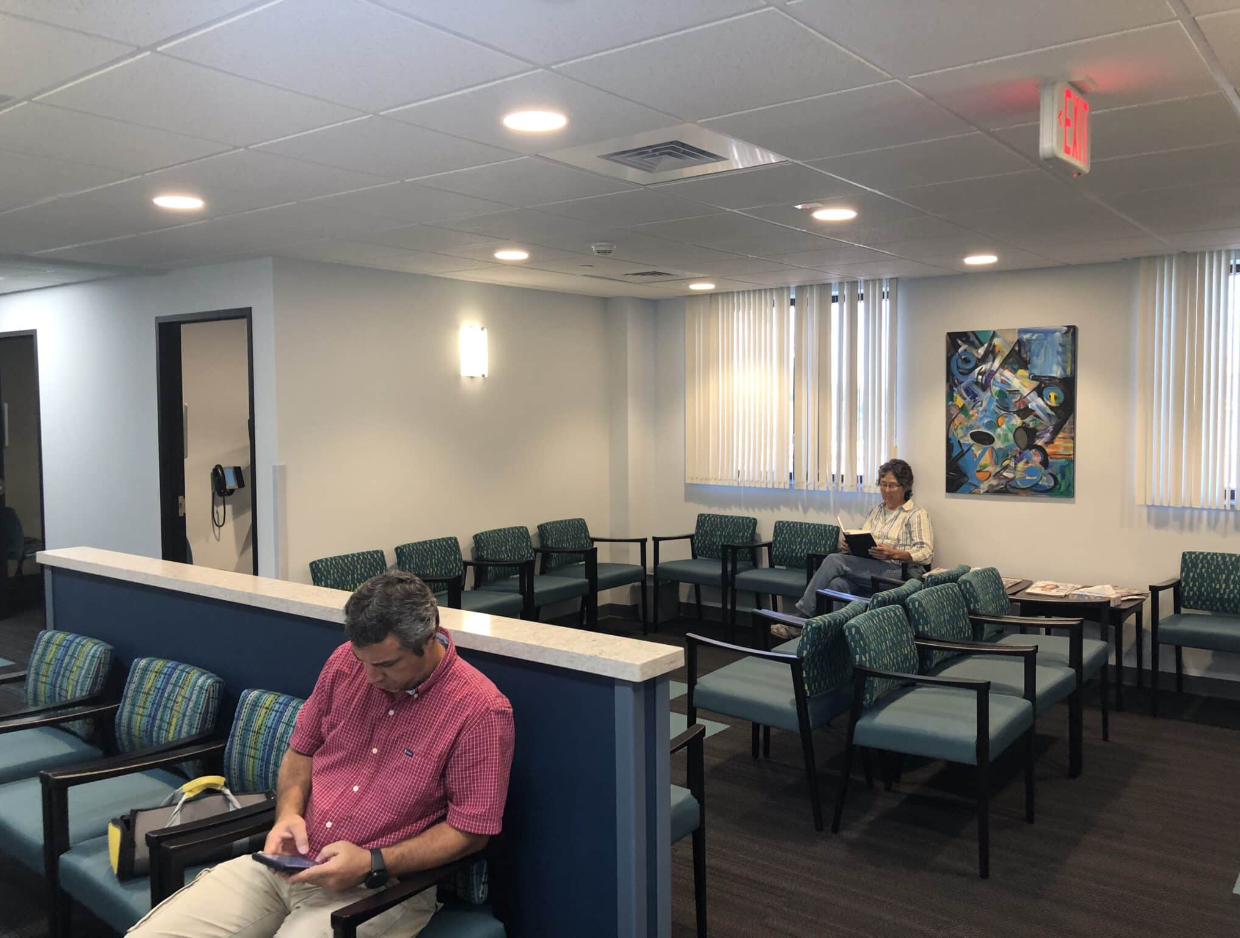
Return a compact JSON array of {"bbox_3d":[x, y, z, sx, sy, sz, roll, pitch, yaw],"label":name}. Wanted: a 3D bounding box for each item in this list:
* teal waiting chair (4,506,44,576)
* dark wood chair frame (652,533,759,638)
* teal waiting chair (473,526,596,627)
[{"bbox_3d":[-4.920,0.688,8.476,0.530,0.820,0.570,2,5,38],"label":"teal waiting chair"},{"bbox_3d":[0.654,0.790,7.194,0.620,0.750,0.630,3,5,37],"label":"dark wood chair frame"},{"bbox_3d":[-0.601,0.811,6.538,0.630,0.810,0.610,3,5,37],"label":"teal waiting chair"}]

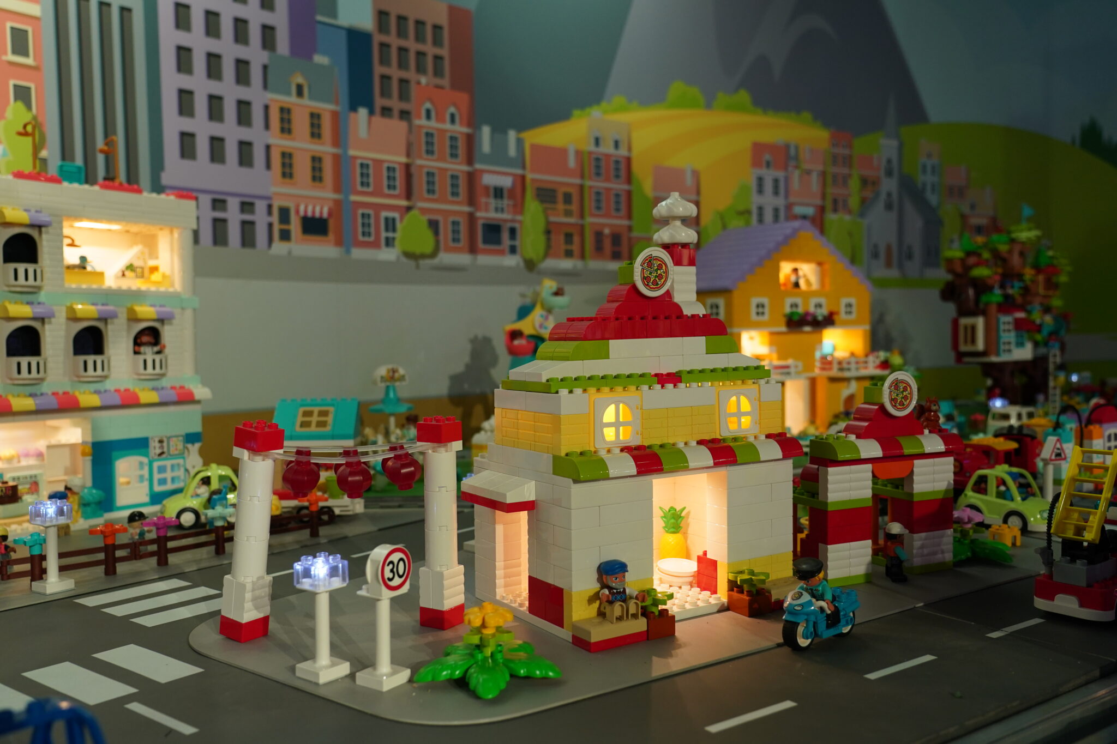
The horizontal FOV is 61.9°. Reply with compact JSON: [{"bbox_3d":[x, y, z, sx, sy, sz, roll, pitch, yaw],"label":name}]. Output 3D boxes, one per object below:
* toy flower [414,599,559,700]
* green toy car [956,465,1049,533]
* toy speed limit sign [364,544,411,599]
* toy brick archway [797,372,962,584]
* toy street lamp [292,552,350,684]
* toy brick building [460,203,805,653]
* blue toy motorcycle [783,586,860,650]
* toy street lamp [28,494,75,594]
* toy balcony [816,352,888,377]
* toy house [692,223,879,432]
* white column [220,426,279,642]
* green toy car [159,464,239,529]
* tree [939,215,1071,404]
[{"bbox_3d":[-0.060,0.224,0.783,0.122,0.061,0.120,-1,2,0],"label":"toy flower"},{"bbox_3d":[0.646,0.180,1.336,0.068,0.095,0.134,-2,2,-32],"label":"green toy car"},{"bbox_3d":[-0.139,0.161,0.761,0.017,0.038,0.037,0,2,33],"label":"toy speed limit sign"},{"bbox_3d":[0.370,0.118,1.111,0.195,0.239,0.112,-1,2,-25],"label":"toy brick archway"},{"bbox_3d":[-0.199,0.206,0.785,0.032,0.101,0.032,1,2,38],"label":"toy street lamp"},{"bbox_3d":[0.075,0.026,0.996,0.322,0.443,0.218,-2,2,-32],"label":"toy brick building"},{"bbox_3d":[0.241,0.224,0.861,0.093,0.056,0.040,-2,2,-37],"label":"blue toy motorcycle"},{"bbox_3d":[-0.579,0.199,1.065,0.032,0.101,0.032,0,2,34],"label":"toy street lamp"},{"bbox_3d":[0.808,-0.018,2.553,0.222,0.058,0.066,-2,2,-33],"label":"toy balcony"},{"bbox_3d":[0.574,-0.104,2.547,0.582,0.590,0.336,-2,2,-36],"label":"toy house"},{"bbox_3d":[-0.294,0.152,0.895,0.033,0.206,0.033,7,3,28],"label":"white column"},{"bbox_3d":[-0.544,0.190,1.447,0.134,0.095,0.068,-2,2,-27],"label":"green toy car"},{"bbox_3d":[1.271,-0.137,2.650,0.370,0.645,0.360,-1,2,-11],"label":"tree"}]

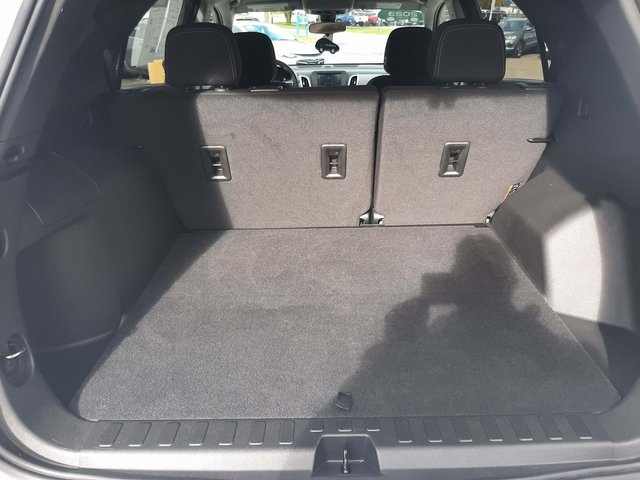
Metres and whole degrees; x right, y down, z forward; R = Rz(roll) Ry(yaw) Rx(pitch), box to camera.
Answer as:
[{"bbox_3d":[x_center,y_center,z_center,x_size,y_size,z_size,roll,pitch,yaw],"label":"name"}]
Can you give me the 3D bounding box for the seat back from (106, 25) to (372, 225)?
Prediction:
[{"bbox_3d":[-0.206,-0.340,1.556,0.755,0.730,0.190,0,45,1],"label":"seat back"}]

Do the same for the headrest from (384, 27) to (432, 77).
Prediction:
[{"bbox_3d":[0.411,-0.848,2.150,0.250,0.190,0.120,0,37,1],"label":"headrest"}]

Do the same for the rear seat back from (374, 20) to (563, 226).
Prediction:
[{"bbox_3d":[0.429,-0.341,1.540,0.505,0.730,0.190,0,45,1],"label":"rear seat back"}]

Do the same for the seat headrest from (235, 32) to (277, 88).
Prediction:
[{"bbox_3d":[-0.318,-0.812,2.150,0.250,0.190,0.120,0,37,1],"label":"seat headrest"}]

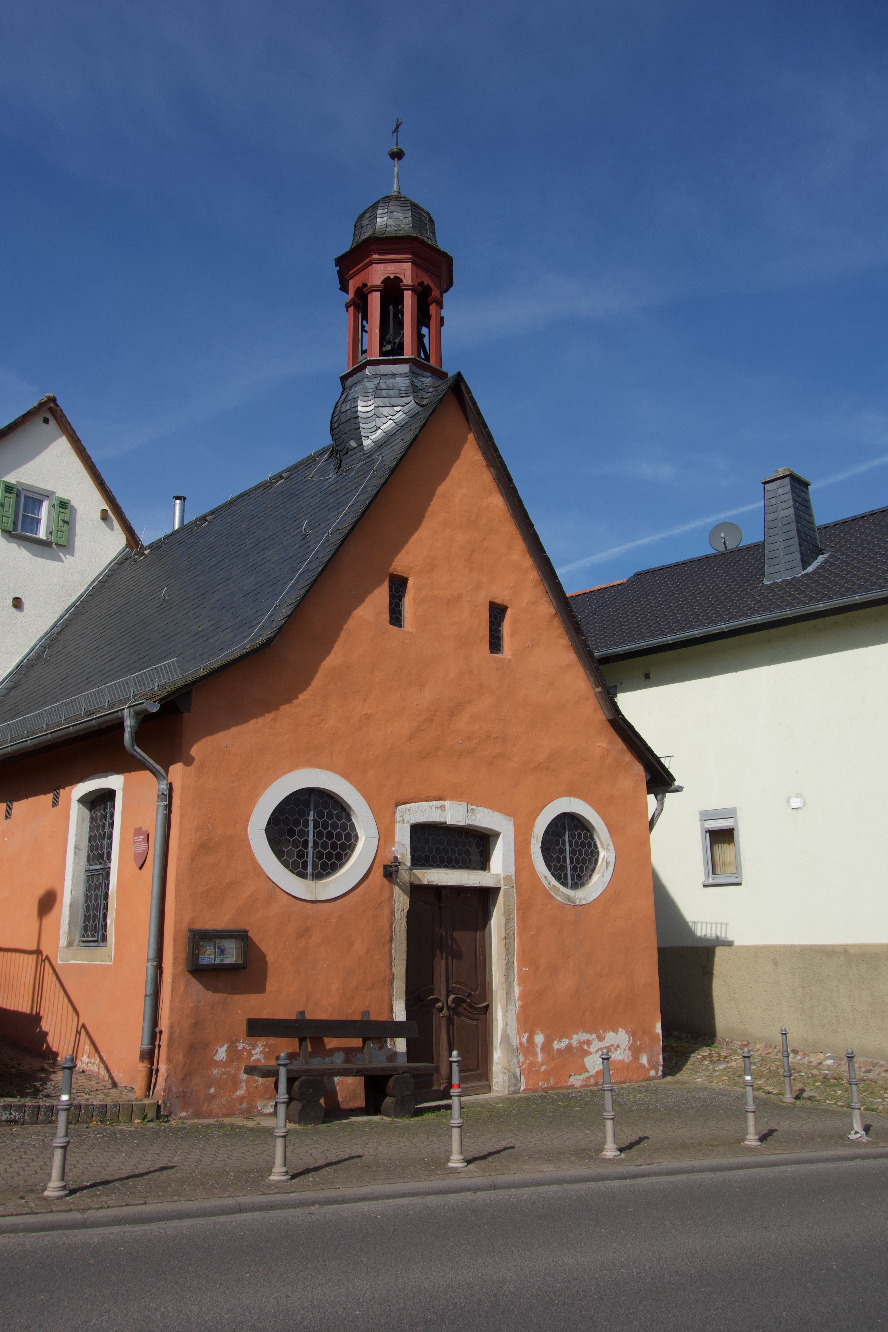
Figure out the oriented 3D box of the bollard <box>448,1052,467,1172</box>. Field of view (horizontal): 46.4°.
[{"bbox_3d":[0.115,3.710,8.706,0.165,0.900,0.165,0,-16,0],"label":"bollard"}]

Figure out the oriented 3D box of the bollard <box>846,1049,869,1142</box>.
[{"bbox_3d":[4.378,4.558,11.059,0.165,0.900,0.165,0,-16,0],"label":"bollard"}]

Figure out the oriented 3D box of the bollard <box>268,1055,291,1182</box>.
[{"bbox_3d":[-1.244,3.451,7.970,0.165,0.900,0.165,0,-16,0],"label":"bollard"}]

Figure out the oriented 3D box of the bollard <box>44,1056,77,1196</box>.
[{"bbox_3d":[-2.669,3.205,7.254,0.165,0.900,0.165,0,-16,0],"label":"bollard"}]

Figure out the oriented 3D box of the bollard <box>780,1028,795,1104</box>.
[{"bbox_3d":[4.443,5.160,13.428,0.165,0.900,0.165,0,-16,0],"label":"bollard"}]

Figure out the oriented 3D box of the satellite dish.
[{"bbox_3d":[6.808,-3.143,25.098,0.820,0.860,0.420,-8,-18,26],"label":"satellite dish"}]

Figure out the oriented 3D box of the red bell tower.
[{"bbox_3d":[-0.760,-6.494,16.404,1.850,5.000,1.850,-15,-22,42],"label":"red bell tower"}]

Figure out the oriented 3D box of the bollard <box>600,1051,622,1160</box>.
[{"bbox_3d":[1.502,3.963,9.409,0.165,0.900,0.165,0,-16,0],"label":"bollard"}]

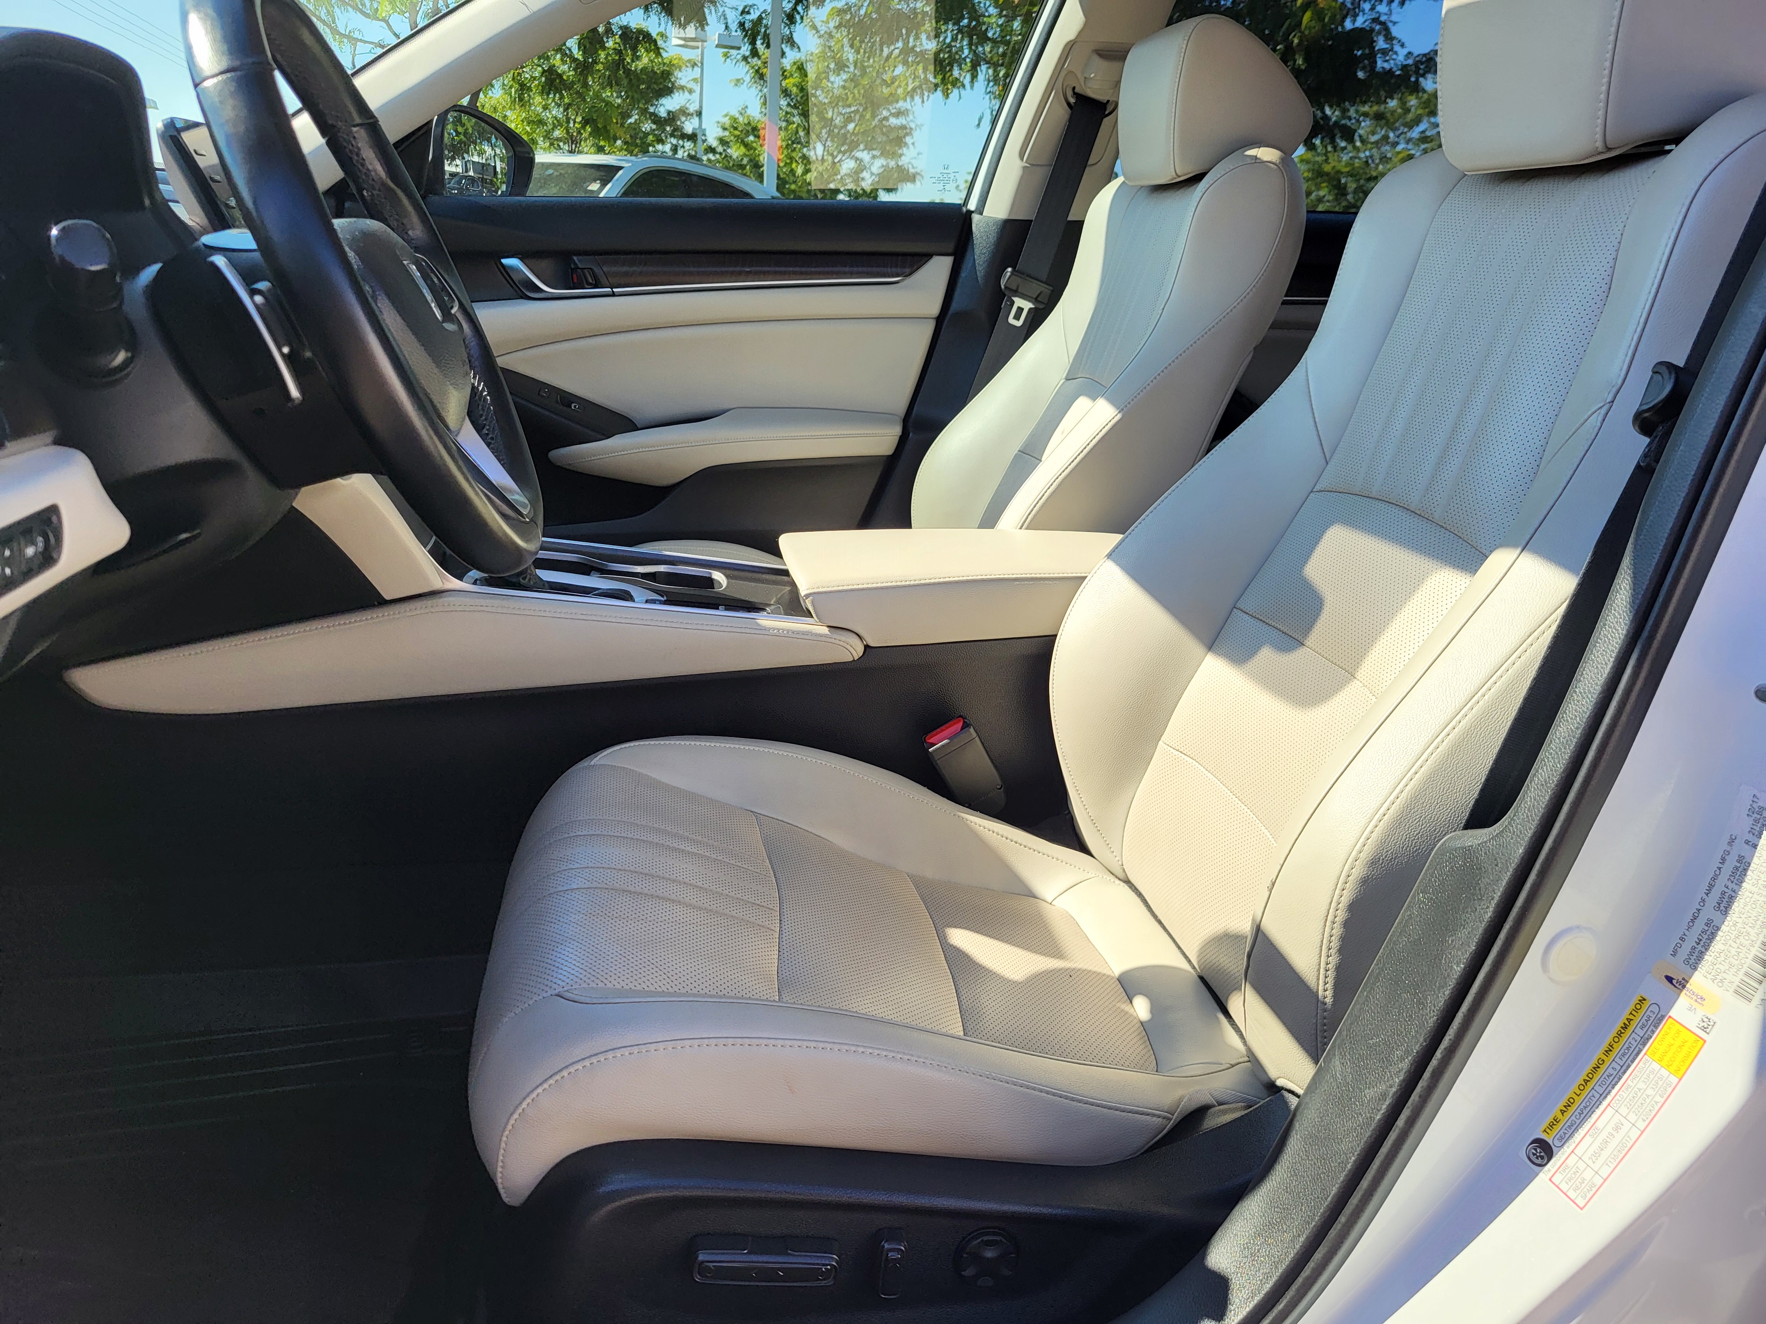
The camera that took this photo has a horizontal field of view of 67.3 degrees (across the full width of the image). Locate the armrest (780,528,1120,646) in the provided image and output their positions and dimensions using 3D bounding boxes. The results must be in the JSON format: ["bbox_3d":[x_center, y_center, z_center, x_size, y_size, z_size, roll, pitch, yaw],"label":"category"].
[{"bbox_3d":[0.097,-0.082,1.323,0.370,0.078,0.220,-1,19,-8],"label":"armrest"}]

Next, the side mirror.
[{"bbox_3d":[-0.606,-0.753,1.999,0.125,0.160,0.205,7,19,10],"label":"side mirror"}]

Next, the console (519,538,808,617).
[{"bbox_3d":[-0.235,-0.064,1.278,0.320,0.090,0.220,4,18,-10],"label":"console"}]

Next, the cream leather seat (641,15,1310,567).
[{"bbox_3d":[0.046,-0.298,1.647,0.820,0.950,0.530,0,19,-9],"label":"cream leather seat"}]

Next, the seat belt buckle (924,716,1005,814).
[{"bbox_3d":[0.078,0.109,1.252,0.043,0.104,0.027,-27,21,1],"label":"seat belt buckle"}]

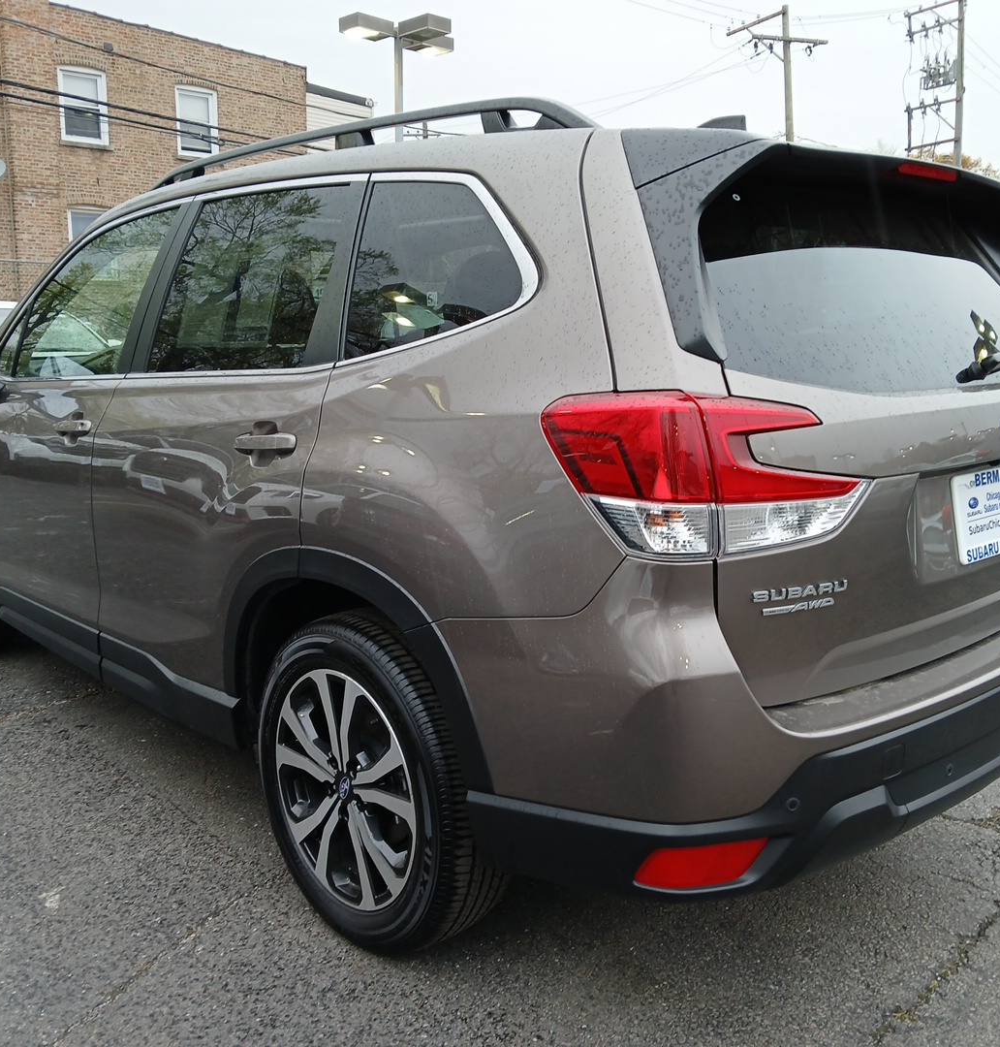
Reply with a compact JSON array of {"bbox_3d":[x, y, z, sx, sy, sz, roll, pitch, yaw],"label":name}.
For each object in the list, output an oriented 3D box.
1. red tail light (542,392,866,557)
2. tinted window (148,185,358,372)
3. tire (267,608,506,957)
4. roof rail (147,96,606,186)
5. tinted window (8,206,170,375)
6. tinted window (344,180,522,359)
[{"bbox_3d":[0.325,-0.091,1.704,0.400,0.260,0.370,-9,14,-43],"label":"red tail light"},{"bbox_3d":[-0.569,-0.554,2.421,0.860,0.450,0.060,11,-3,45],"label":"tinted window"},{"bbox_3d":[-0.260,0.524,2.164,0.230,0.690,0.690,-9,14,-43],"label":"tire"},{"bbox_3d":[-0.430,-0.868,2.478,0.080,0.095,1.760,-10,15,-43],"label":"roof rail"},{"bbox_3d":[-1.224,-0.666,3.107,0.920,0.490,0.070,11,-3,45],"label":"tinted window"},{"bbox_3d":[-0.125,-0.478,1.949,0.475,0.365,0.050,10,-2,42],"label":"tinted window"}]

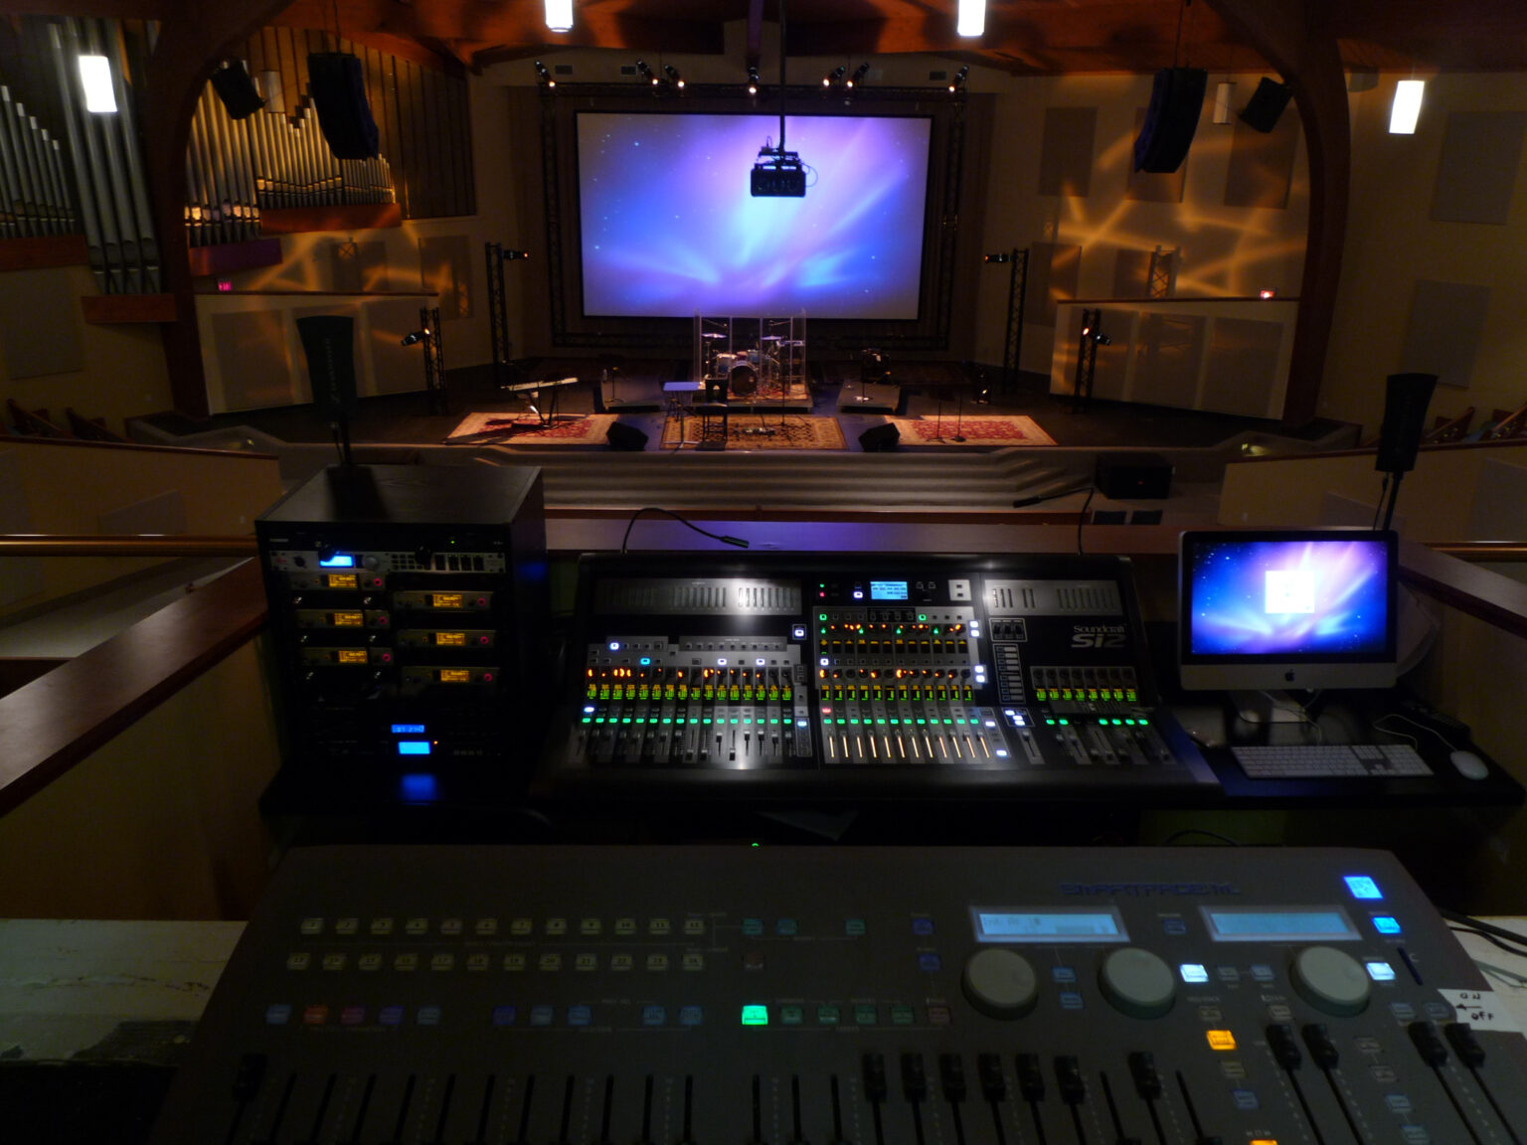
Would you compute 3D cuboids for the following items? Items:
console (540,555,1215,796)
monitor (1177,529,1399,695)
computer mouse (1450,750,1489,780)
[{"bbox_3d":[0.247,0.208,2.658,1.460,0.300,0.760,0,20,-1],"label":"console"},{"bbox_3d":[1.288,0.124,2.722,0.528,0.445,0.200,0,20,-3],"label":"monitor"},{"bbox_3d":[1.598,0.431,2.498,0.061,0.034,0.112,4,21,7],"label":"computer mouse"}]

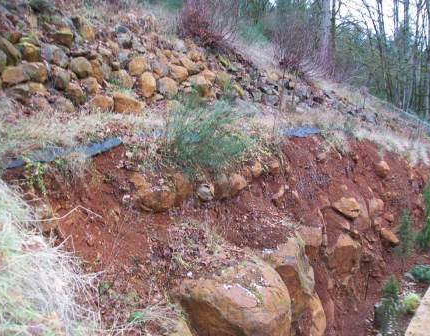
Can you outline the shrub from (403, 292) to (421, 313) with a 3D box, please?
[{"bbox_3d":[2.543,1.745,6.000,0.225,0.269,0.240,0,8,0],"label":"shrub"}]

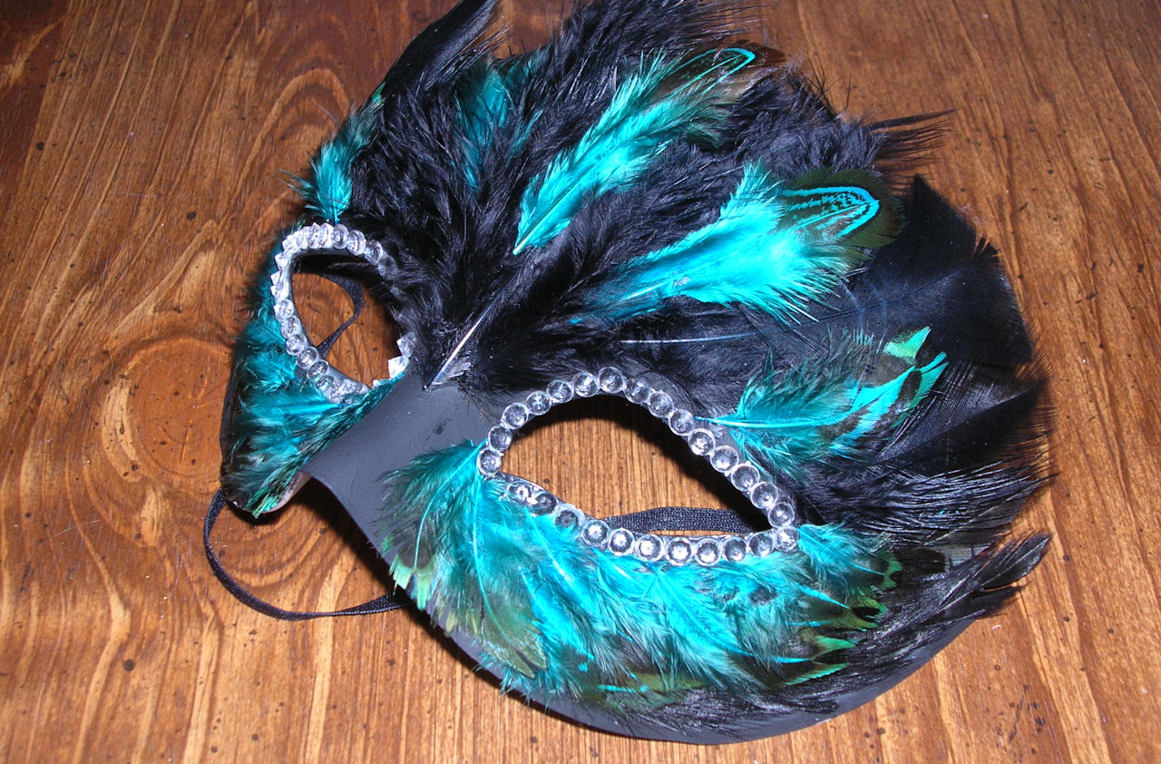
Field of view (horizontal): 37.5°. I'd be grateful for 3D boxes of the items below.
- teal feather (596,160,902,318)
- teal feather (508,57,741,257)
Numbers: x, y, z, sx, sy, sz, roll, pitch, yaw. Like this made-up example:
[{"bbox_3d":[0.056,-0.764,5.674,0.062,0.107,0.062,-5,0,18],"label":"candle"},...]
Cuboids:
[{"bbox_3d":[0.032,-0.027,0.334,0.078,0.012,0.034,-20,65,-29],"label":"teal feather"},{"bbox_3d":[0.010,-0.049,0.345,0.027,0.012,0.082,28,50,23],"label":"teal feather"}]

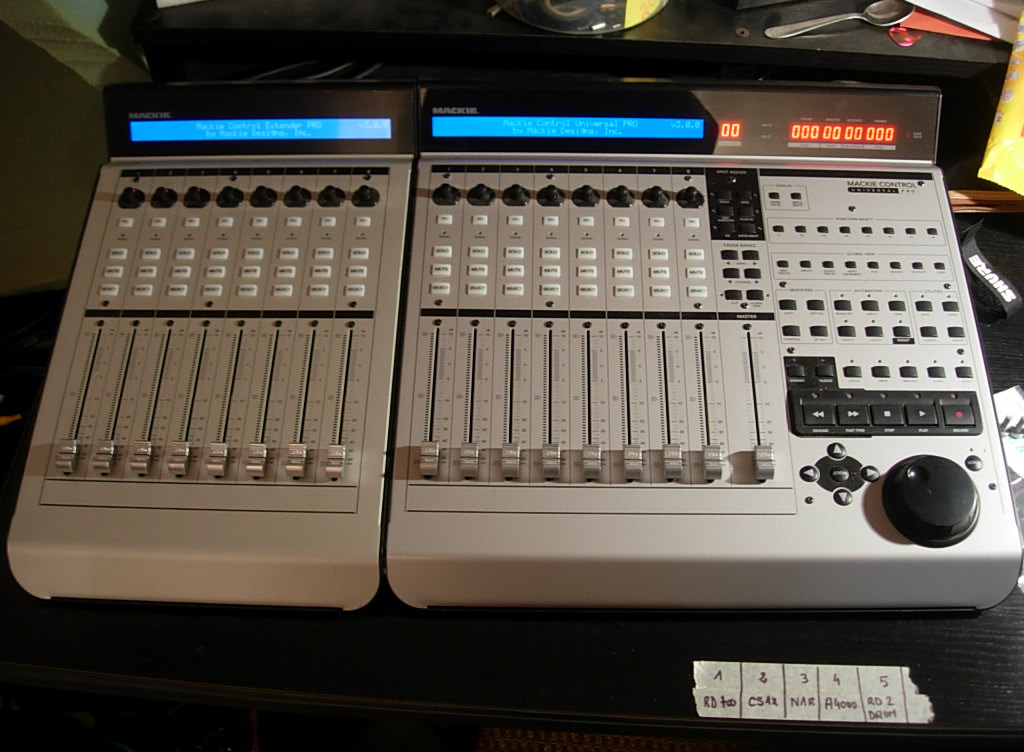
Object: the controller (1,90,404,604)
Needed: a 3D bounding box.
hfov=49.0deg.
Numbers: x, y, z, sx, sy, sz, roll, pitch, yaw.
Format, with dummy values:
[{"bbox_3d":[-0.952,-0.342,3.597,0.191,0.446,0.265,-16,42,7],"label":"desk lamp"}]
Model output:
[{"bbox_3d":[-0.214,-0.039,0.823,0.264,0.110,0.411,1,56,2],"label":"controller"}]

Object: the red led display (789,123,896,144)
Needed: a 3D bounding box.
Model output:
[{"bbox_3d":[0.264,-0.194,0.897,0.089,0.016,0.006,1,17,1],"label":"red led display"}]

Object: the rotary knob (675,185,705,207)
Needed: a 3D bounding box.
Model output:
[{"bbox_3d":[0.142,-0.144,0.891,0.022,0.013,0.022,1,60,2],"label":"rotary knob"}]

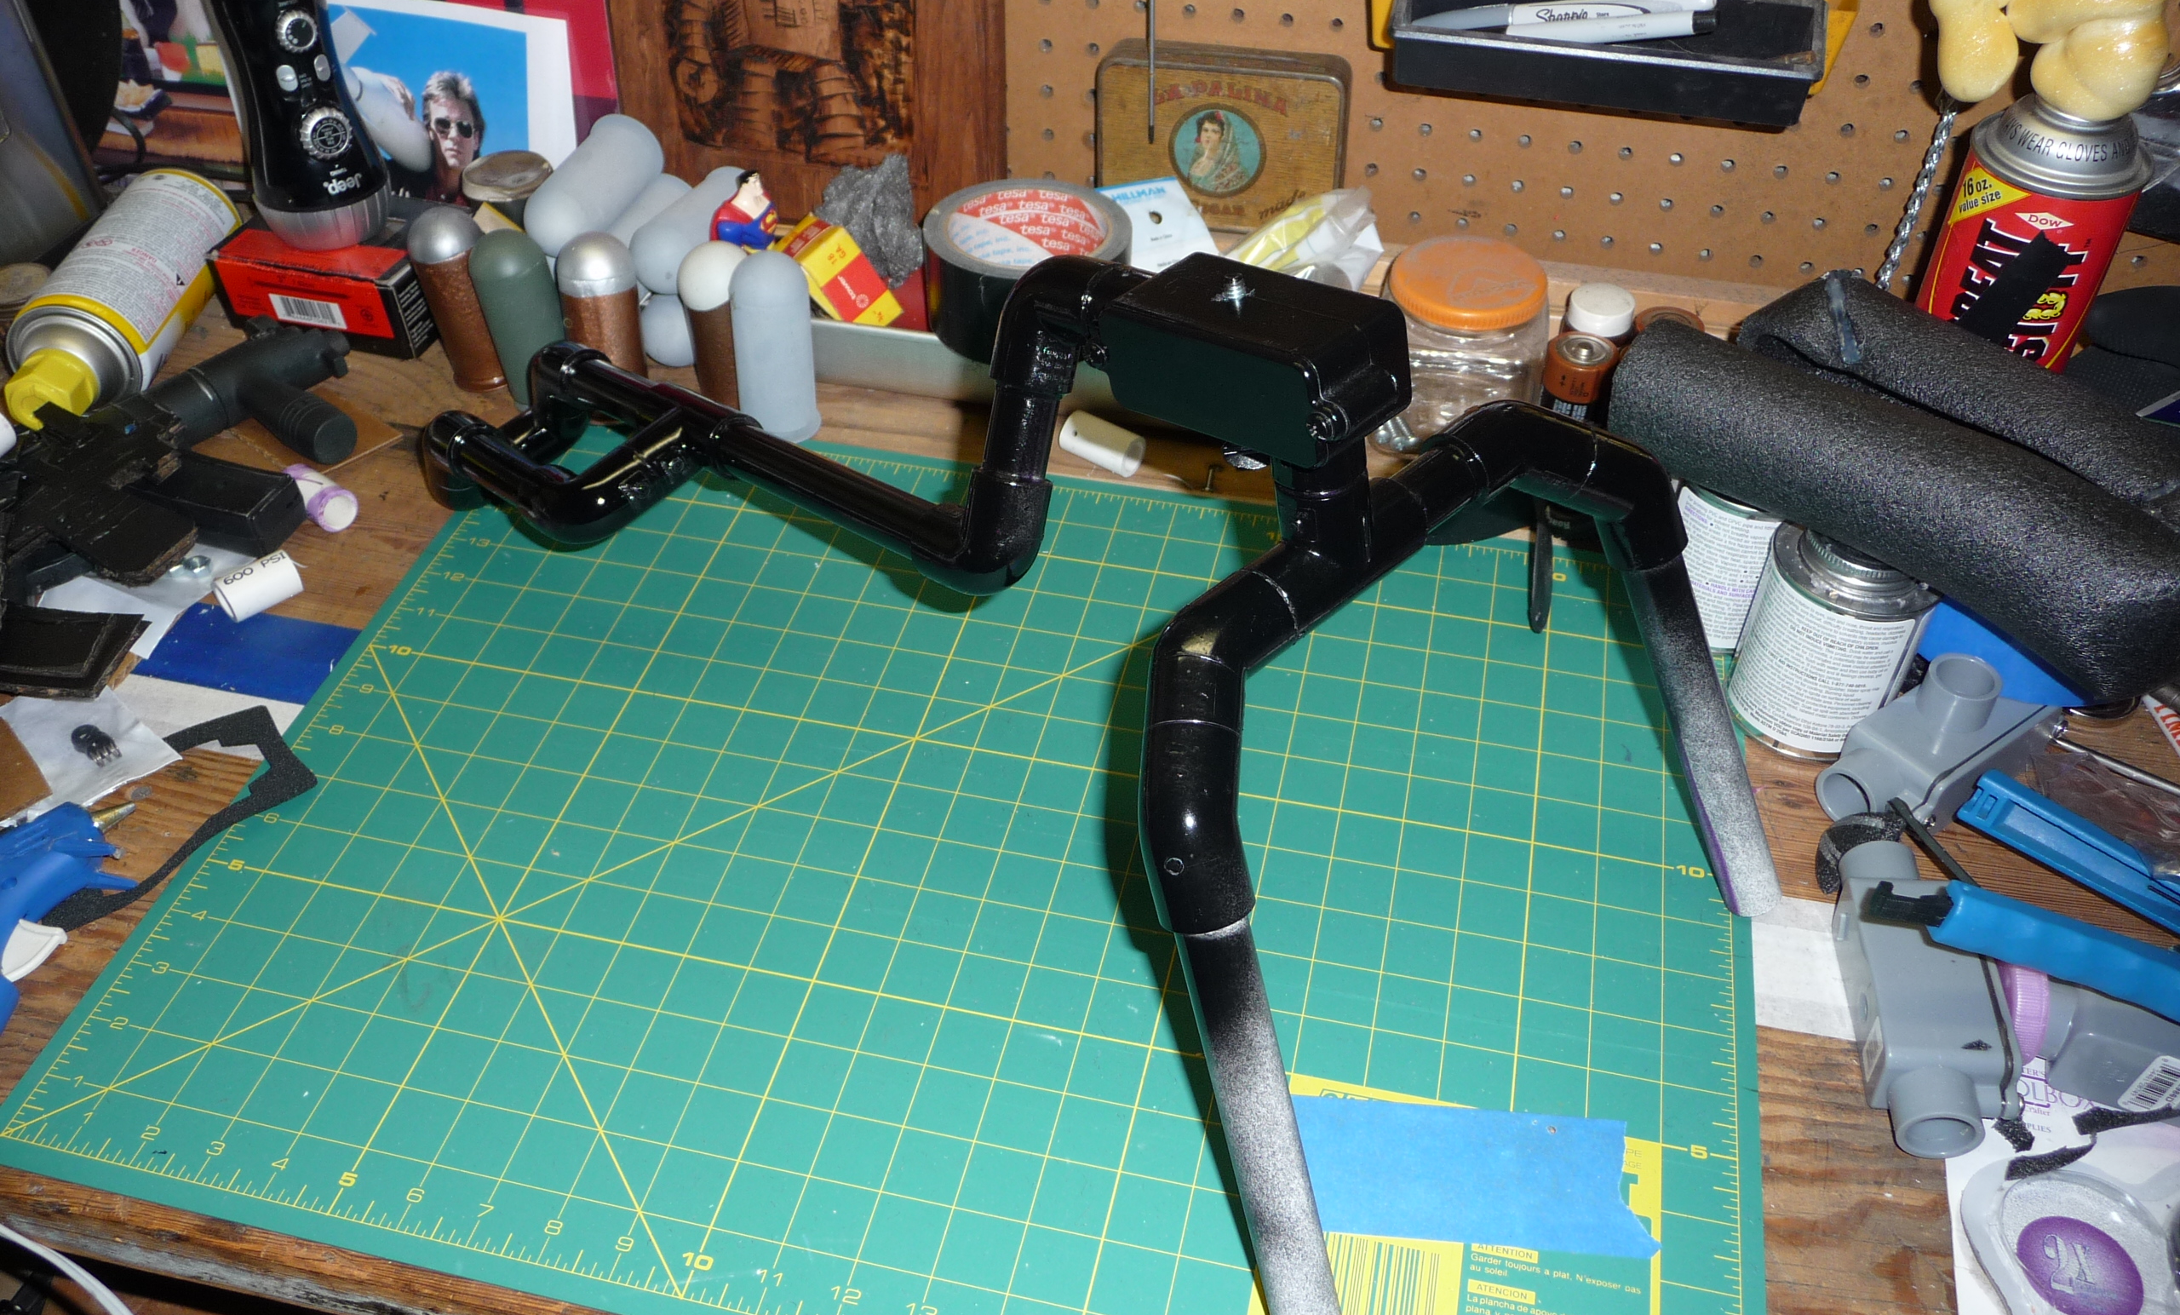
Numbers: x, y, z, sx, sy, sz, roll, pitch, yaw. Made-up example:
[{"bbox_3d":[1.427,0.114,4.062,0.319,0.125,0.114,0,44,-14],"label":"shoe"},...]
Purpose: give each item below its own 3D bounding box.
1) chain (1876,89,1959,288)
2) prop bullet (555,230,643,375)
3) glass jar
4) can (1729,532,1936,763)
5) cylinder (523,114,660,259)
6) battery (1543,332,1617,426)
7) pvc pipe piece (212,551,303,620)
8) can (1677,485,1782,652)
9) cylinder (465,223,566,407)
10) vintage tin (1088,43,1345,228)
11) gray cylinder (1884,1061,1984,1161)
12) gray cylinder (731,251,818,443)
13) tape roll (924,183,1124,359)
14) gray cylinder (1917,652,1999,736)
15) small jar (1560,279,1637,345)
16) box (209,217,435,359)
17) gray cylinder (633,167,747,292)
[{"bbox_3d":[0.406,-0.218,0.876,0.008,0.116,0.008,9,45,10],"label":"chain"},{"bbox_3d":[-0.242,-0.168,0.889,0.039,0.097,0.039,9,45,10],"label":"prop bullet"},{"bbox_3d":[0.186,-0.158,0.885,0.084,0.081,0.084,0,44,0],"label":"glass jar"},{"bbox_3d":[0.305,-0.012,0.723,0.063,0.093,0.063,9,45,10],"label":"can"},{"bbox_3d":[-0.259,-0.240,0.911,0.040,0.040,0.095,9,44,10],"label":"cylinder"},{"bbox_3d":[0.238,-0.128,0.867,0.034,0.061,0.034,9,45,10],"label":"battery"},{"bbox_3d":[-0.377,-0.033,0.802,0.032,0.021,0.021,-32,52,-29],"label":"pvc pipe piece"},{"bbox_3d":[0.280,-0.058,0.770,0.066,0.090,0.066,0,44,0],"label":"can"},{"bbox_3d":[-0.286,-0.170,0.889,0.038,0.098,0.038,-15,46,-15],"label":"cylinder"},{"bbox_3d":[0.070,-0.272,0.937,0.131,0.093,0.024,9,45,10],"label":"vintage tin"},{"bbox_3d":[0.284,0.152,0.591,0.029,0.029,0.024,5,44,6],"label":"gray cylinder"},{"bbox_3d":[-0.156,-0.157,0.874,0.040,0.098,0.040,-9,44,-8],"label":"gray cylinder"},{"bbox_3d":[-0.031,-0.195,0.889,0.102,0.048,0.102,0,44,0],"label":"tape roll"},{"bbox_3d":[0.344,0.015,0.697,0.028,0.017,0.028,9,45,10],"label":"gray cylinder"},{"bbox_3d":[0.254,-0.156,0.895,0.037,0.060,0.037,0,44,0],"label":"small jar"},{"bbox_3d":[-0.413,-0.203,0.965,0.114,0.044,0.045,11,45,12],"label":"box"},{"bbox_3d":[-0.211,-0.227,0.954,0.039,0.039,0.099,19,43,20],"label":"gray cylinder"}]

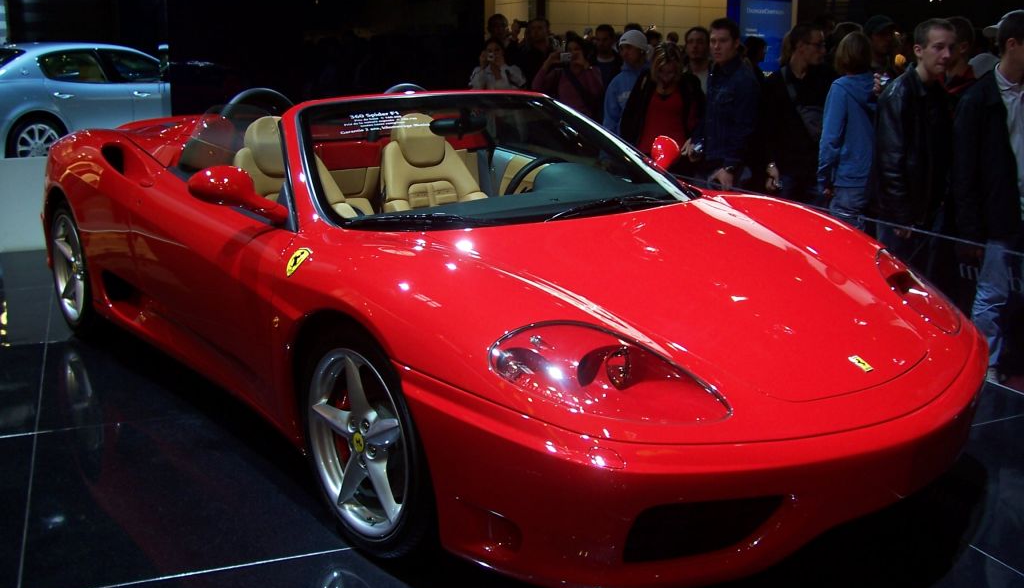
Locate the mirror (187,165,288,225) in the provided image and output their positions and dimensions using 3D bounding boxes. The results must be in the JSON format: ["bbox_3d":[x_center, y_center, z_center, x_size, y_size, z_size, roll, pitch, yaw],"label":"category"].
[{"bbox_3d":[-0.815,-0.288,2.953,0.260,0.195,0.230,-9,16,-37],"label":"mirror"}]

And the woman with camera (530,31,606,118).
[{"bbox_3d":[0.361,-0.940,6.936,0.550,1.660,0.420,4,13,12],"label":"woman with camera"}]

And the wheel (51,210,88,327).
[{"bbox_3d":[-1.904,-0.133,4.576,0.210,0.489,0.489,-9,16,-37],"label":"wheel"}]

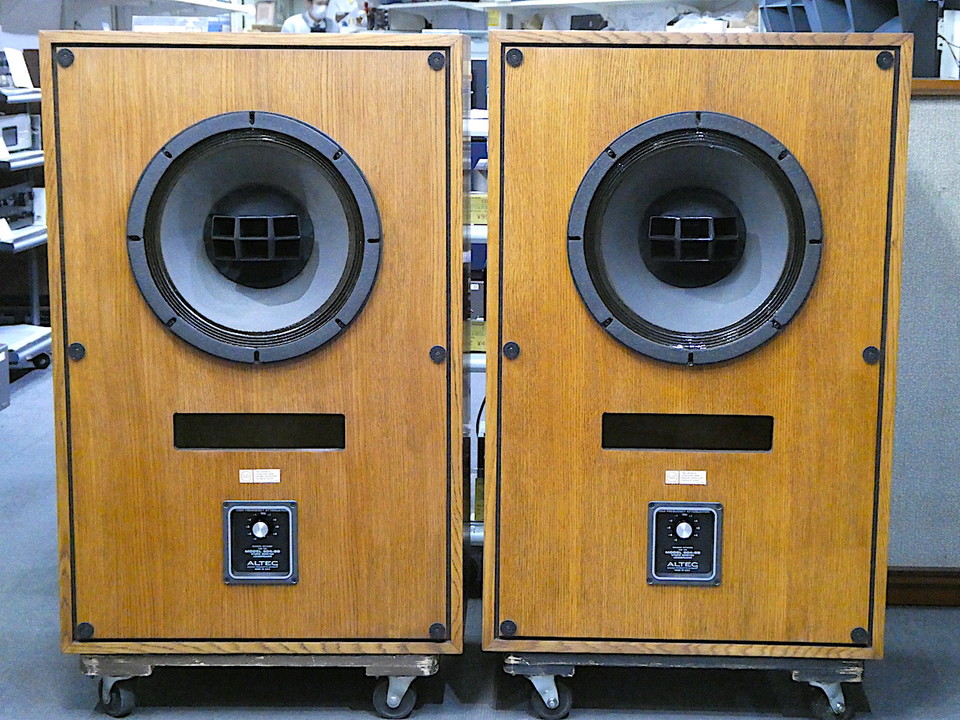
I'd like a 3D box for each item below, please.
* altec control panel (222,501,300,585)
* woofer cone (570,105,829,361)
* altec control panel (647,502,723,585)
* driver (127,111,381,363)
[{"bbox_3d":[-0.361,0.300,2.777,0.122,0.138,0.030,0,9,-1],"label":"altec control panel"},{"bbox_3d":[0.346,-0.206,2.763,0.405,0.405,0.160,1,9,3],"label":"woofer cone"},{"bbox_3d":[0.336,0.302,2.774,0.122,0.138,0.030,1,9,3],"label":"altec control panel"},{"bbox_3d":[-0.362,-0.208,2.765,0.405,0.405,0.160,0,9,-1],"label":"driver"}]

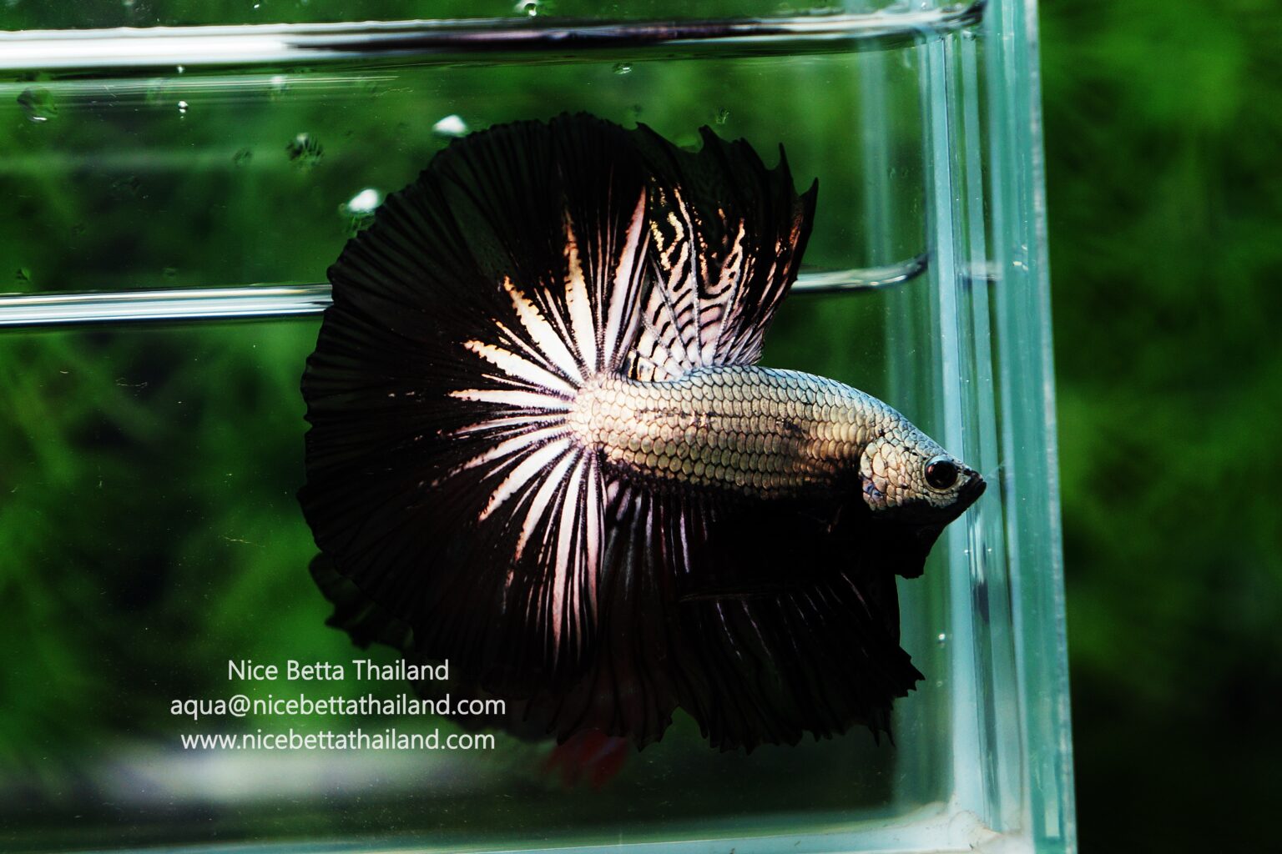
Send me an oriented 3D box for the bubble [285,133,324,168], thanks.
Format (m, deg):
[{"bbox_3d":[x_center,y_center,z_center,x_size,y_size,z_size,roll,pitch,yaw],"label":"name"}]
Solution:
[{"bbox_3d":[-0.037,-0.030,0.317,0.004,0.004,0.004,-2,-6,0],"label":"bubble"}]

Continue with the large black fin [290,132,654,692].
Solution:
[{"bbox_3d":[-0.017,-0.003,0.306,0.037,0.060,0.011,-2,-6,0],"label":"large black fin"}]

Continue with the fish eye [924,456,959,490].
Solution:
[{"bbox_3d":[0.031,0.005,0.304,0.004,0.004,0.003,-1,-6,-7],"label":"fish eye"}]

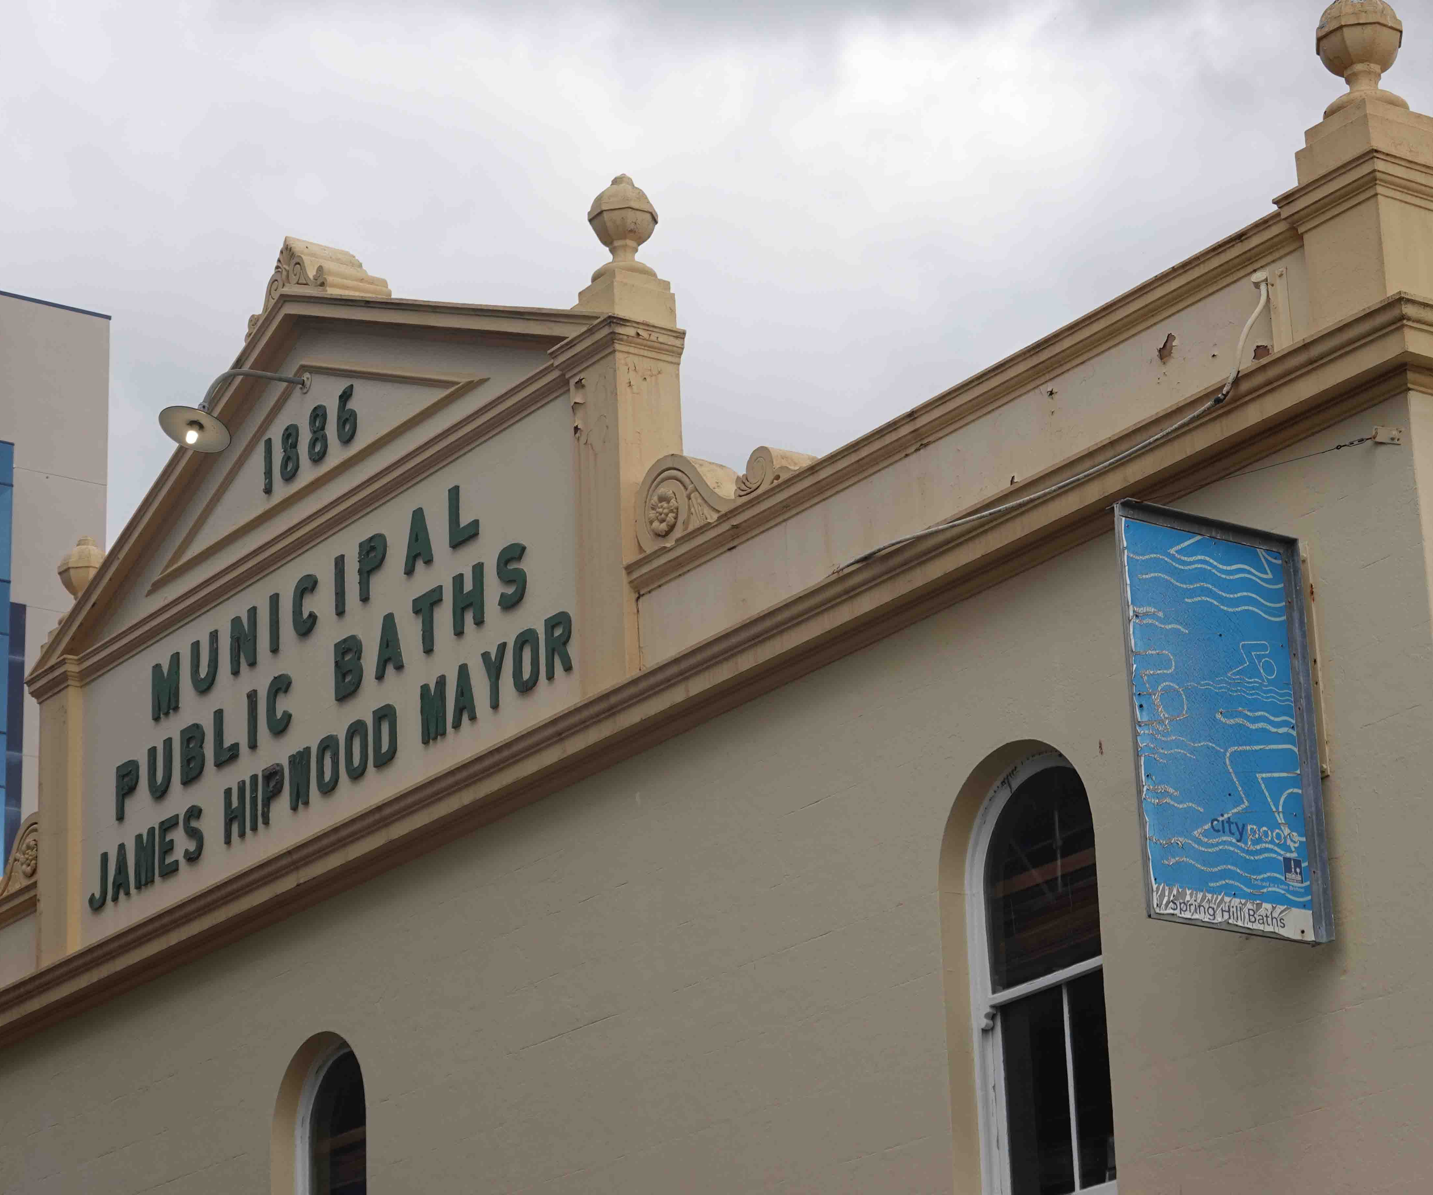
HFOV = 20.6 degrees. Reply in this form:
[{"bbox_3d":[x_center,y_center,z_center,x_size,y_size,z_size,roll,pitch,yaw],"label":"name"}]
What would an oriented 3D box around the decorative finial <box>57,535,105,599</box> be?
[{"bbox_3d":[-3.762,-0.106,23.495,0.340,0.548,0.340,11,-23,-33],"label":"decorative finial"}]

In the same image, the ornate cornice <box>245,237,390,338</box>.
[{"bbox_3d":[-2.173,-1.689,21.498,0.393,0.519,0.918,11,-23,-33],"label":"ornate cornice"}]

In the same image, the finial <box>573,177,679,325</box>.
[{"bbox_3d":[-0.442,-1.647,18.983,0.359,0.858,0.383,11,-23,-33],"label":"finial"}]

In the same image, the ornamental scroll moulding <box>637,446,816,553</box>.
[{"bbox_3d":[0.111,-0.546,17.942,0.240,0.461,1.406,11,-23,-33],"label":"ornamental scroll moulding"}]

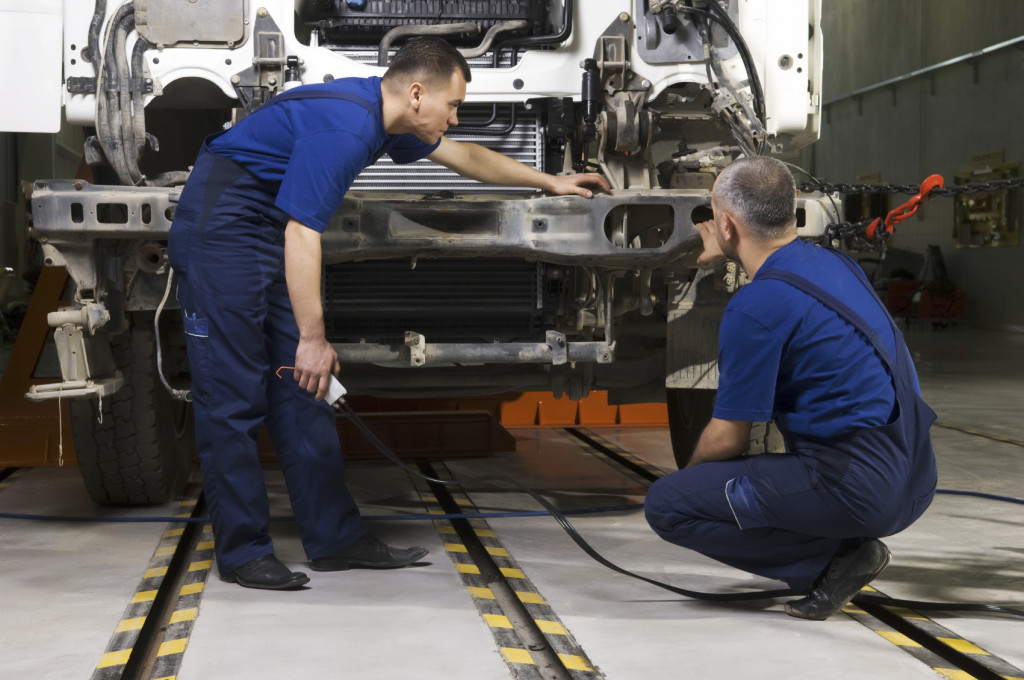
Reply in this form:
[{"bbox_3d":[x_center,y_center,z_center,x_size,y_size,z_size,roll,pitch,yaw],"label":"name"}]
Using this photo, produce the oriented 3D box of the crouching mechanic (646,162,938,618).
[{"bbox_3d":[0.685,0.091,4.120,0.800,1.060,0.600,2,3,31],"label":"crouching mechanic"}]

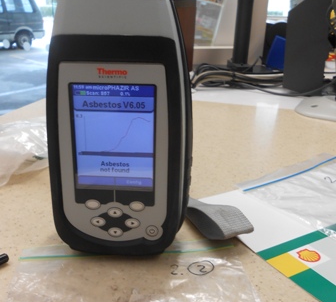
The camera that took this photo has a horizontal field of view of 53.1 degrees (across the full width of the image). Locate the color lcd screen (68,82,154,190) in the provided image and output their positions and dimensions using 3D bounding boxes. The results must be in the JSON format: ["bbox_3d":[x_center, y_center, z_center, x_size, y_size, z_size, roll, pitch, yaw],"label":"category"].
[{"bbox_3d":[-0.038,-0.008,0.234,0.056,0.074,0.006,2,19,0],"label":"color lcd screen"}]

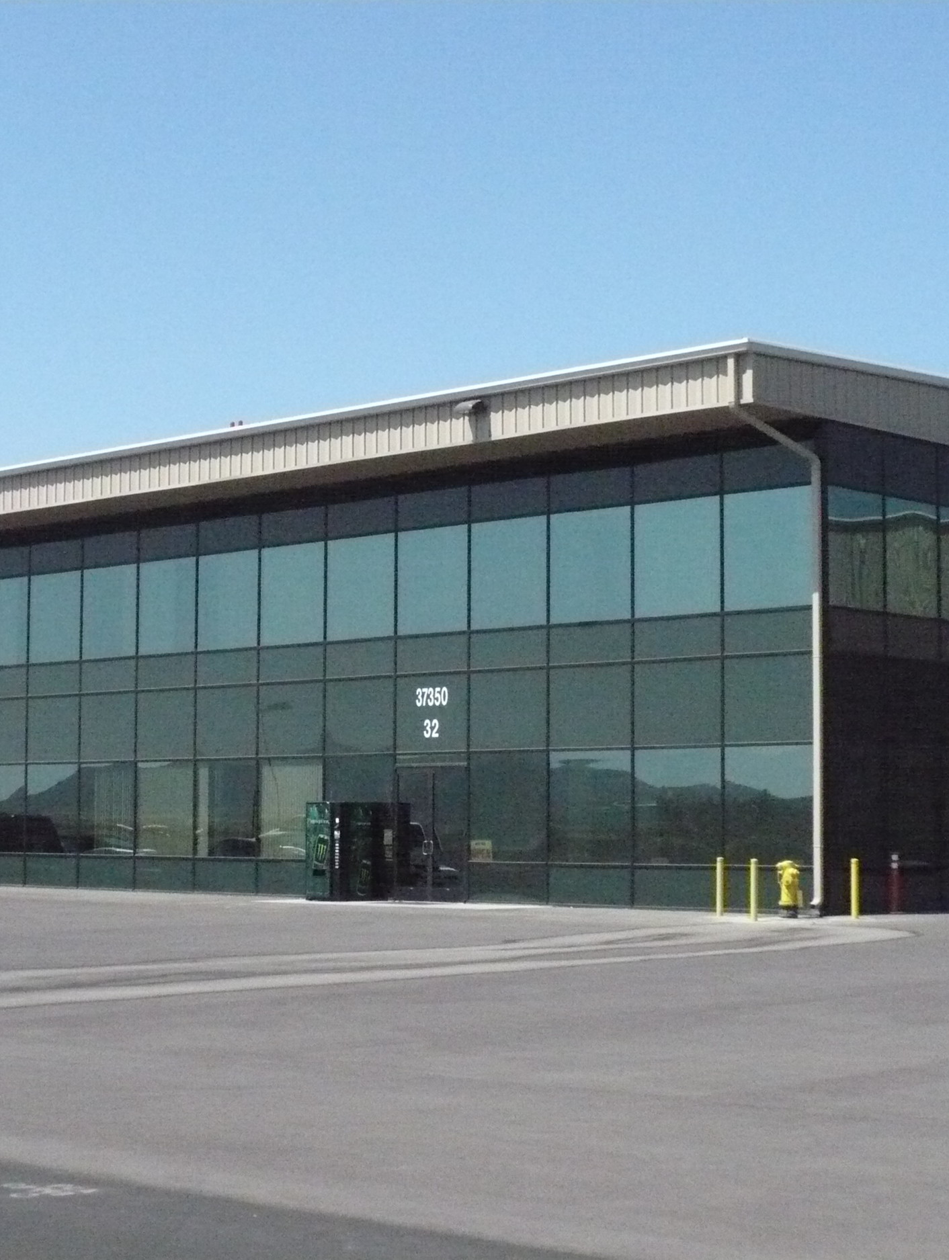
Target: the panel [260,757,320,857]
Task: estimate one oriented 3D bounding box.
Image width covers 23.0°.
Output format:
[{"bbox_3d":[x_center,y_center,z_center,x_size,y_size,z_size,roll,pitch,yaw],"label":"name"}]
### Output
[{"bbox_3d":[-3.546,3.429,44.874,1.824,1.899,0.050,-4,-7,43],"label":"panel"}]

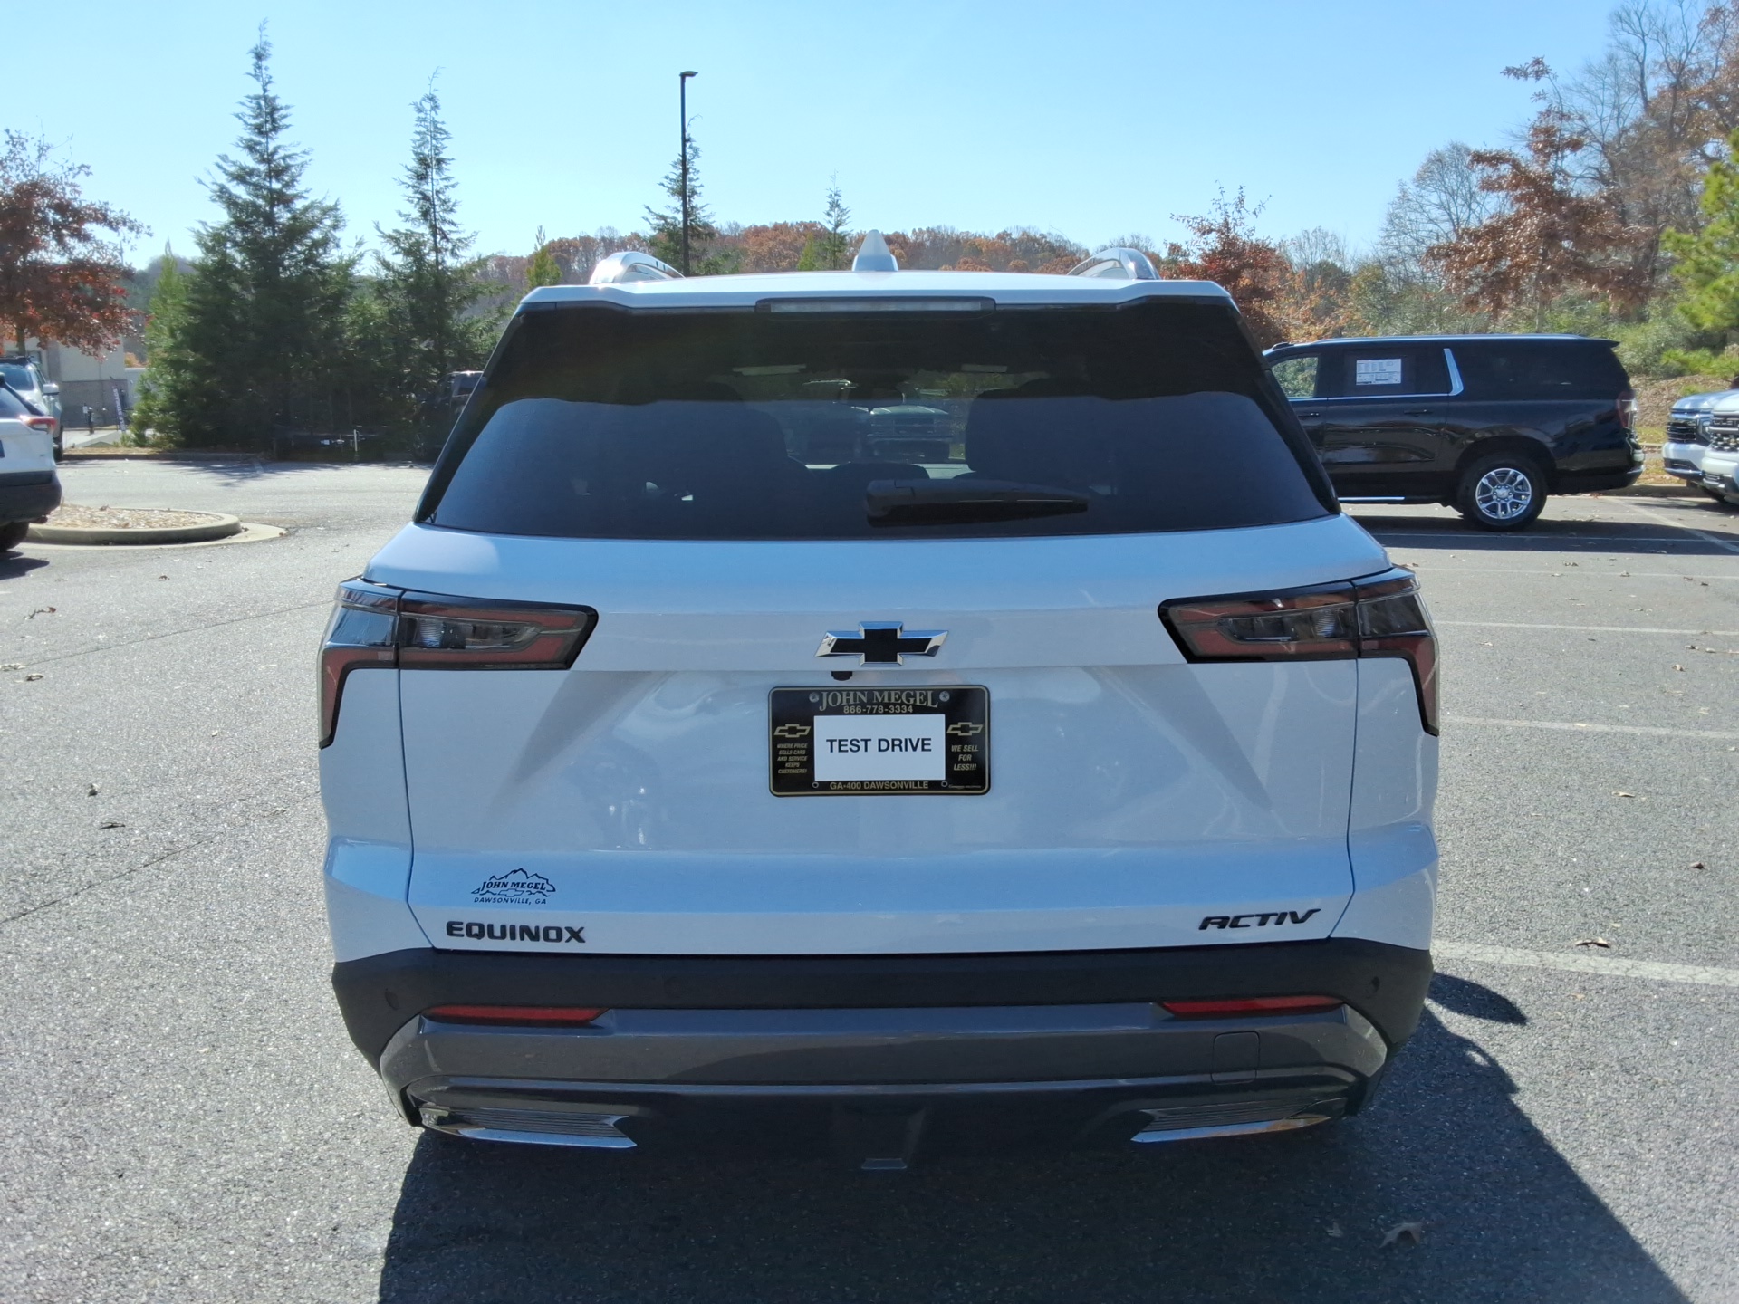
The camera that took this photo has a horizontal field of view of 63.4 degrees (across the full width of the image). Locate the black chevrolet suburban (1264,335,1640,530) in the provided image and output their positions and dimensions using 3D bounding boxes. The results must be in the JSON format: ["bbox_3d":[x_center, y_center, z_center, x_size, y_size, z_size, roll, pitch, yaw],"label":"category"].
[{"bbox_3d":[5.097,-2.395,15.212,5.700,1.920,2.060,3,11,16],"label":"black chevrolet suburban"}]

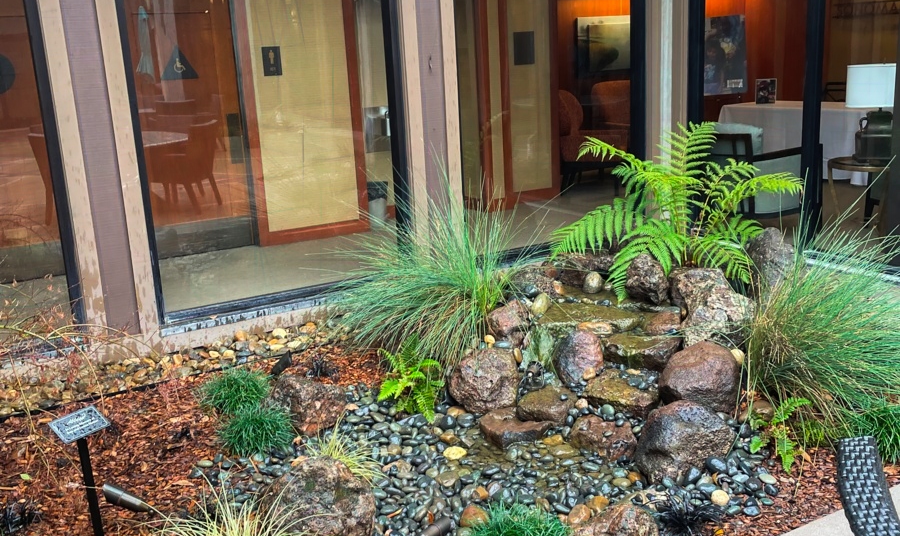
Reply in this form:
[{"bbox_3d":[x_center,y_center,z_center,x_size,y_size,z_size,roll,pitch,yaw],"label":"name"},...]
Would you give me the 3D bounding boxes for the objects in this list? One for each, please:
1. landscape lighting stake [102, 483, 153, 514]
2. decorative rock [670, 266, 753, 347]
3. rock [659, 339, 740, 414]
[{"bbox_3d":[-1.181,0.856,3.310,0.205,0.062,0.058,18,19,12],"label":"landscape lighting stake"},{"bbox_3d":[1.321,0.203,4.580,0.407,0.404,0.380,1,15,16],"label":"decorative rock"},{"bbox_3d":[1.122,0.490,4.060,0.354,0.297,0.340,1,15,16],"label":"rock"}]

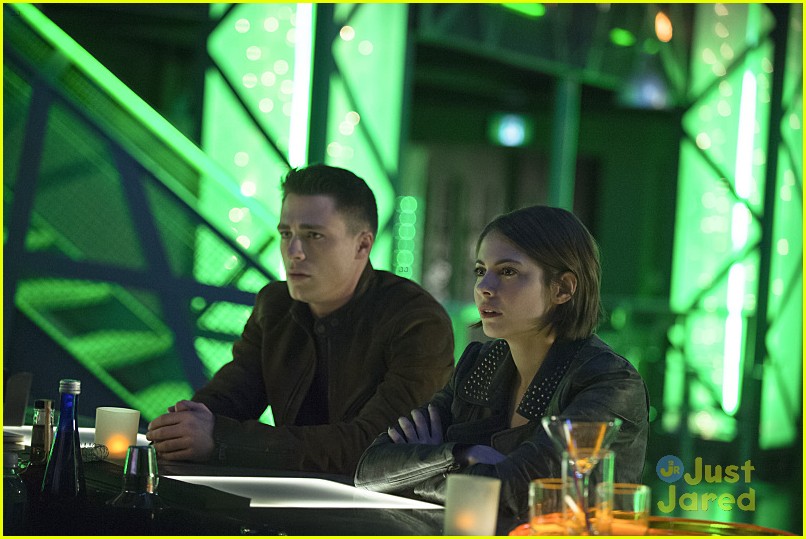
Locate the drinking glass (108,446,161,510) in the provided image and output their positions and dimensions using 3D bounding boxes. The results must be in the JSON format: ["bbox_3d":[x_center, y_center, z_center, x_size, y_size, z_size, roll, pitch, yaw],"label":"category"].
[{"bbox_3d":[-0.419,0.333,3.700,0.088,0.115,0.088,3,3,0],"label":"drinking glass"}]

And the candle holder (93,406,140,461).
[{"bbox_3d":[-0.495,0.287,4.080,0.075,0.086,0.075,3,3,0],"label":"candle holder"}]

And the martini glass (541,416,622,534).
[{"bbox_3d":[0.248,0.301,3.330,0.113,0.178,0.113,3,3,0],"label":"martini glass"}]

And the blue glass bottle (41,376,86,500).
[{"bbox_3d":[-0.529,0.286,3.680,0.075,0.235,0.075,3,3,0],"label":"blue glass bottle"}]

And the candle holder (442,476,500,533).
[{"bbox_3d":[0.098,0.343,3.380,0.076,0.087,0.076,3,3,0],"label":"candle holder"}]

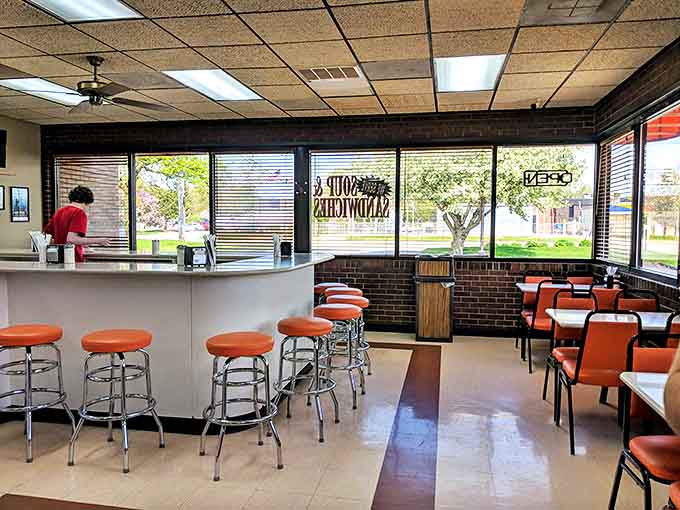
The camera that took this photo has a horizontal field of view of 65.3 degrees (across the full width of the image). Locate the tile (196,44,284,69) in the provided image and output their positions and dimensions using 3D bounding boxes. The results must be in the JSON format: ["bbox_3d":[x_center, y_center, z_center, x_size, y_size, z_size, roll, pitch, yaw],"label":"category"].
[{"bbox_3d":[-0.799,-1.627,4.332,0.600,0.025,0.600,1,4,11],"label":"tile"}]

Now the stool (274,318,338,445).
[{"bbox_3d":[-0.232,0.814,3.580,0.450,0.740,0.450,0,4,0],"label":"stool"}]

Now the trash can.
[{"bbox_3d":[1.189,0.523,6.627,0.450,1.050,0.410,1,4,11],"label":"trash can"}]

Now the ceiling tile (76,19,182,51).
[{"bbox_3d":[-1.514,-1.606,3.889,0.605,0.020,0.600,1,4,11],"label":"ceiling tile"}]

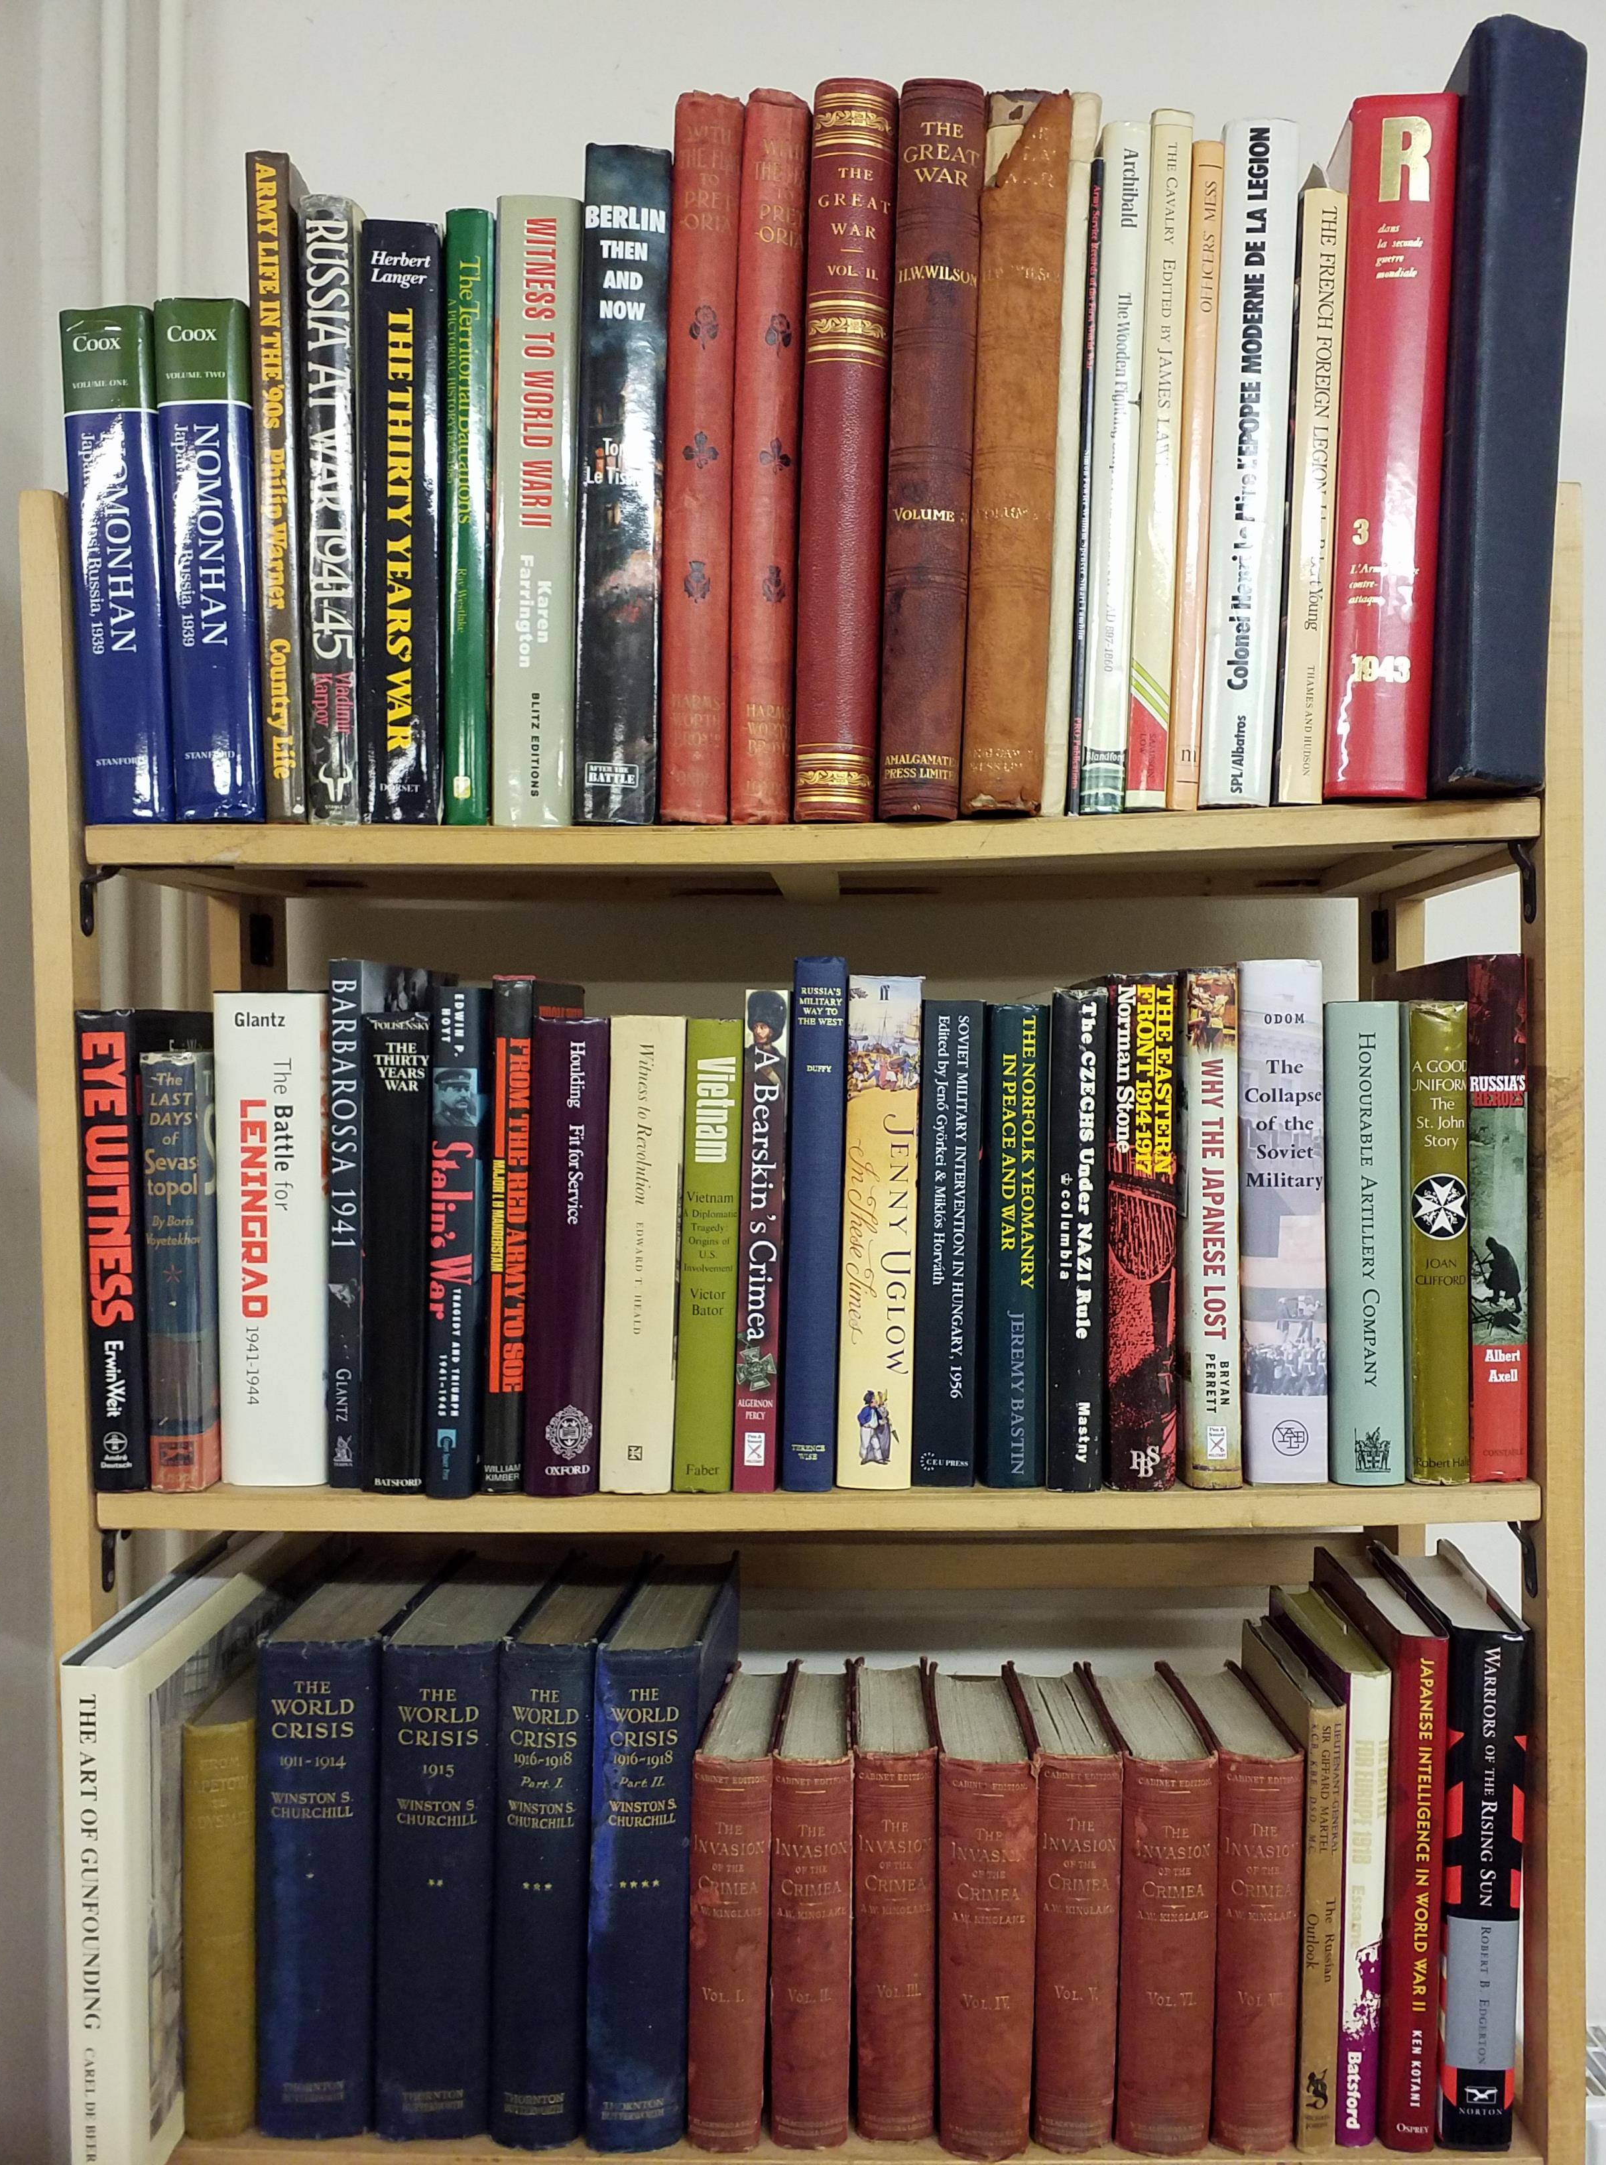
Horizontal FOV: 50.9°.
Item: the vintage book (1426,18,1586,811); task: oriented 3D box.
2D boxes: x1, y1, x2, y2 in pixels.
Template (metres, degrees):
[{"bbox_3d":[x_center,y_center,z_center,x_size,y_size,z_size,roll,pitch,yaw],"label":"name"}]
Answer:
[{"bbox_3d":[0.324,-0.293,0.843,0.047,0.320,0.240,2,1,8],"label":"vintage book"}]

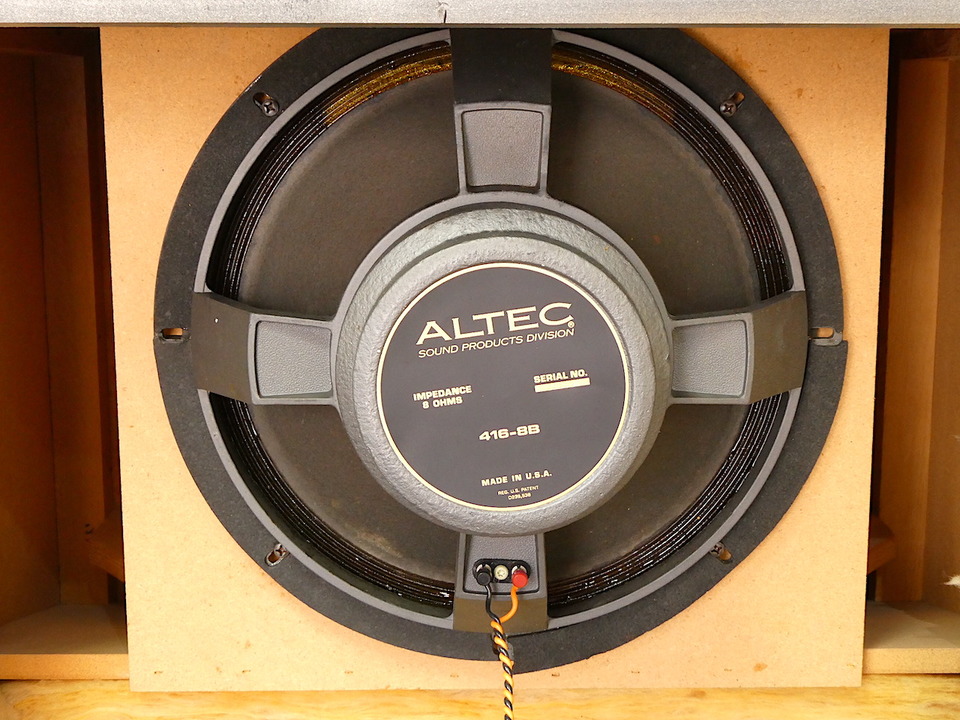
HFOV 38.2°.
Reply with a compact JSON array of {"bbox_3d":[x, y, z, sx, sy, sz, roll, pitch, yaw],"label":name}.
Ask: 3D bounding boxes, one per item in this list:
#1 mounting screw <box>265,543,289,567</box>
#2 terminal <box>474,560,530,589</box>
[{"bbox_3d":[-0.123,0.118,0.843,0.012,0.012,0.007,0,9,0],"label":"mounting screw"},{"bbox_3d":[0.012,0.117,0.748,0.030,0.015,0.011,0,21,0],"label":"terminal"}]

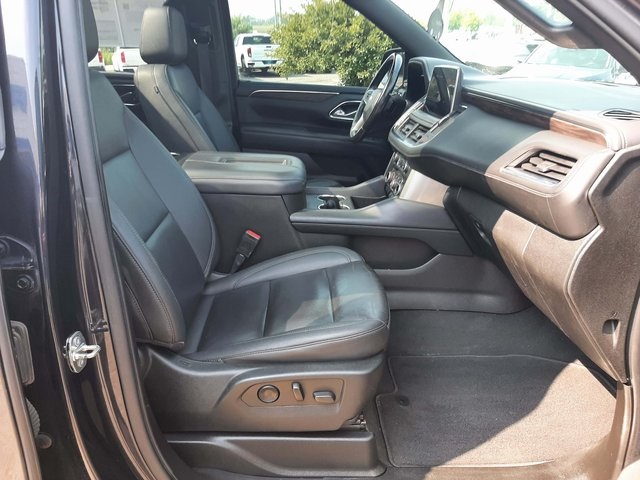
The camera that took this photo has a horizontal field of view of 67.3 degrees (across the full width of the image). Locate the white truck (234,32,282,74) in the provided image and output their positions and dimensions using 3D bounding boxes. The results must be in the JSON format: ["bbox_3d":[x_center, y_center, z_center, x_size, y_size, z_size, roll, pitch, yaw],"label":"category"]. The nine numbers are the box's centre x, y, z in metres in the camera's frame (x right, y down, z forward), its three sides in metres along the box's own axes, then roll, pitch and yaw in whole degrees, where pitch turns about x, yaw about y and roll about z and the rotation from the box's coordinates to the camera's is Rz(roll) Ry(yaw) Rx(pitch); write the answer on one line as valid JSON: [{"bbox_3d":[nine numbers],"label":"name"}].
[{"bbox_3d":[-3.338,-9.505,24.284,2.060,1.920,5.850,-7,24,-20],"label":"white truck"}]

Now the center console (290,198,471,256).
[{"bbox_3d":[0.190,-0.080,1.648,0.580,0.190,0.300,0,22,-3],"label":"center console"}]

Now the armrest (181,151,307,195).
[{"bbox_3d":[-0.254,-0.233,1.622,0.420,0.080,0.330,0,22,-3],"label":"armrest"}]

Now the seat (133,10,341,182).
[{"bbox_3d":[-0.299,-0.435,2.023,0.800,0.960,0.550,0,22,-3],"label":"seat"}]

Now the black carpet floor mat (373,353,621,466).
[{"bbox_3d":[0.488,0.431,1.292,0.670,0.030,0.420,0,22,-3],"label":"black carpet floor mat"}]

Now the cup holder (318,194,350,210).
[{"bbox_3d":[0.049,-0.098,1.697,0.115,0.080,0.190,0,22,-3],"label":"cup holder"}]

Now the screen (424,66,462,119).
[{"bbox_3d":[0.401,-0.483,1.554,0.035,0.155,0.250,6,22,-6],"label":"screen"}]

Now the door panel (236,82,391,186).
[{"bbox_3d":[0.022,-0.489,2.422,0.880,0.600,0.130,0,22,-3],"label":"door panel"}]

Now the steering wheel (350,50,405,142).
[{"bbox_3d":[0.237,-0.587,1.994,0.090,0.385,0.385,24,19,-12],"label":"steering wheel"}]

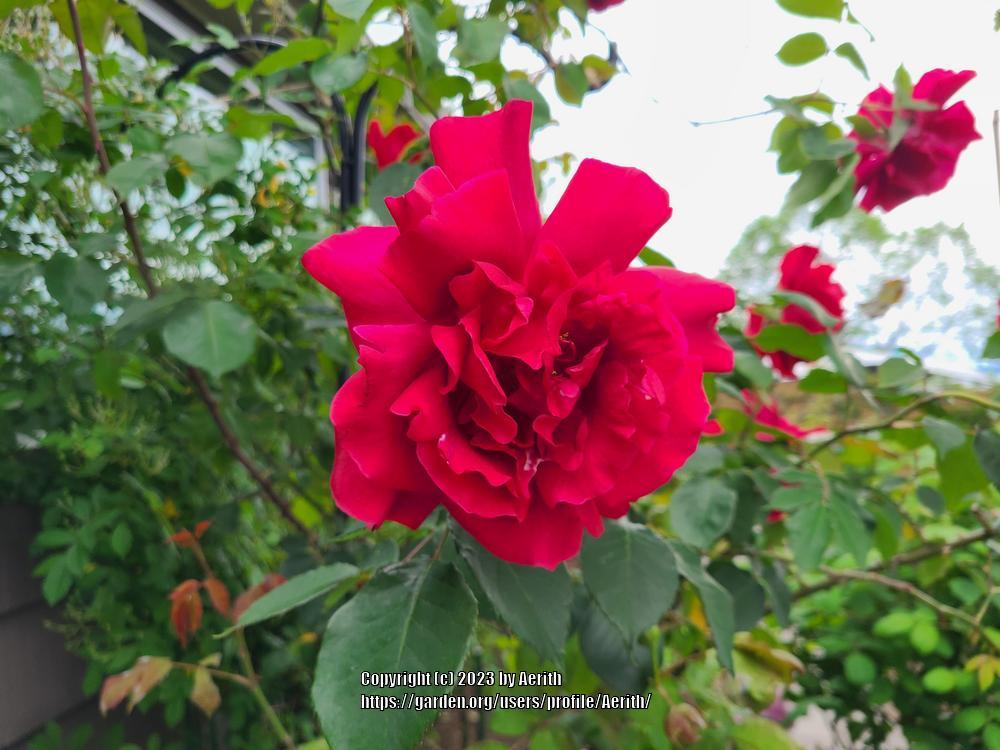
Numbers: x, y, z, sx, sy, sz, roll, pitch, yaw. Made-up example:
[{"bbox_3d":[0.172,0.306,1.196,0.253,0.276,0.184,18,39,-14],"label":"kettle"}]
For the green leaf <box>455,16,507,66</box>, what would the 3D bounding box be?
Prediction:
[{"bbox_3d":[-0.018,-0.302,0.680,0.046,0.050,0.013,0,-17,0],"label":"green leaf"}]

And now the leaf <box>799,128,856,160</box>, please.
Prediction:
[{"bbox_3d":[0.241,-0.170,0.555,0.040,0.024,0.009,19,-29,14],"label":"leaf"}]

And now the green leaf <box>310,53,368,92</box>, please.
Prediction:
[{"bbox_3d":[-0.107,-0.201,0.500,0.038,0.026,0.009,-14,-25,0],"label":"green leaf"}]

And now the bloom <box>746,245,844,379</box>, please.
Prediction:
[{"bbox_3d":[0.248,-0.053,0.630,0.090,0.110,0.070,-2,8,24],"label":"bloom"}]

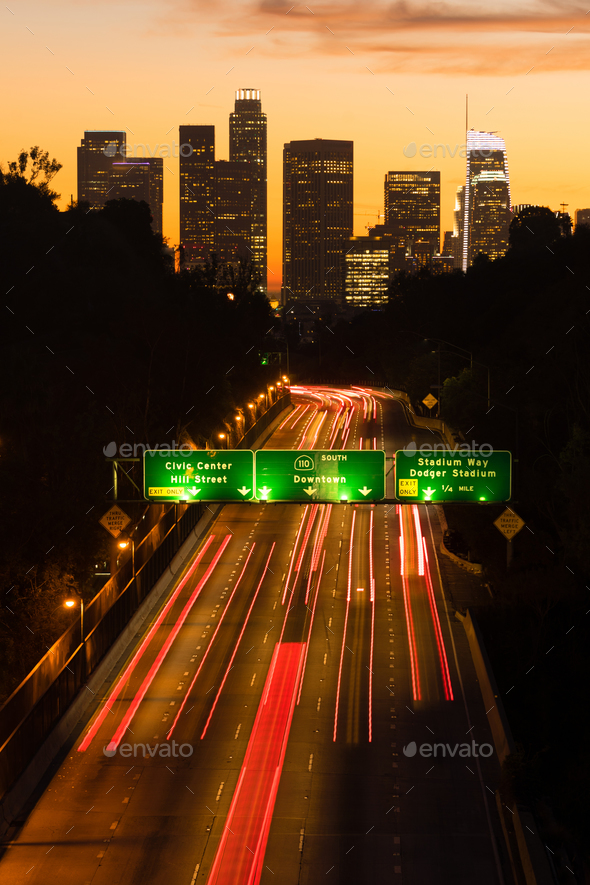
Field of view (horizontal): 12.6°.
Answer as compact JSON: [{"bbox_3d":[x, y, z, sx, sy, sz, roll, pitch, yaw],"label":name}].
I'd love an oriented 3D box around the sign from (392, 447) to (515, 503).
[{"bbox_3d":[10.203,2.146,172.700,7.570,3.280,0.200,0,3,2],"label":"sign"}]

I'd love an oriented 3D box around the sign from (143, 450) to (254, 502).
[{"bbox_3d":[-6.198,2.131,173.000,7.170,3.280,0.200,0,3,2],"label":"sign"}]

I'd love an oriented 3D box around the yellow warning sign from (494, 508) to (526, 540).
[{"bbox_3d":[13.843,5.263,172.600,2.030,2.030,0.080,0,3,2],"label":"yellow warning sign"}]

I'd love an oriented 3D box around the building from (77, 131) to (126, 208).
[{"bbox_3d":[-222.086,-242.547,3080.000,50.000,229.000,45.000,0,3,2],"label":"building"}]

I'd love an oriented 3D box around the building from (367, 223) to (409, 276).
[{"bbox_3d":[92.969,-164.179,2650.000,37.000,102.000,29.000,0,3,2],"label":"building"}]

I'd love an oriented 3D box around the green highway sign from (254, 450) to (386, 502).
[{"bbox_3d":[1.645,2.129,172.900,8.490,3.280,0.200,0,3,2],"label":"green highway sign"}]

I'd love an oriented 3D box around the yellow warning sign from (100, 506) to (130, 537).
[{"bbox_3d":[-10.975,4.848,164.000,2.030,2.060,0.060,0,3,2],"label":"yellow warning sign"}]

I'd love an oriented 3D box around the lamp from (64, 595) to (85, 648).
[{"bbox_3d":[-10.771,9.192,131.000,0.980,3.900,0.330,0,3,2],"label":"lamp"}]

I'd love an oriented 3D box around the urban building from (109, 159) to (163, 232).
[{"bbox_3d":[-173.496,-221.229,2920.000,52.000,176.000,48.000,0,3,3],"label":"urban building"}]

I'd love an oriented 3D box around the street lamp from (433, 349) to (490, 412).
[{"bbox_3d":[17.772,-4.003,286.000,6.200,11.700,0.400,0,3,2],"label":"street lamp"}]

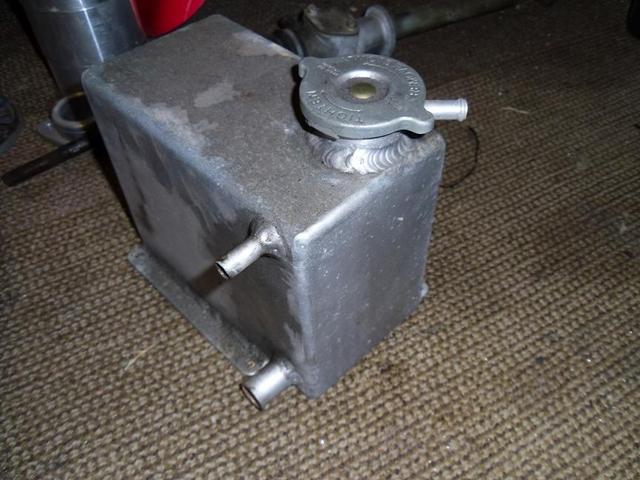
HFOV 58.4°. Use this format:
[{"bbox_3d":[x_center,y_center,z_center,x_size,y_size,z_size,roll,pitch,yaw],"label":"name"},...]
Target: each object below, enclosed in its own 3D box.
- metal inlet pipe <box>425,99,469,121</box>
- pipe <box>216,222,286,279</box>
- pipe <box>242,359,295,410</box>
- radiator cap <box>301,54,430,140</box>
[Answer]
[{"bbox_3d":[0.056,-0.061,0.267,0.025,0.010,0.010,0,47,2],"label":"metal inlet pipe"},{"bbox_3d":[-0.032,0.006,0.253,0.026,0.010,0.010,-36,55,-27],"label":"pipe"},{"bbox_3d":[-0.030,0.086,0.344,0.026,0.020,0.020,-36,55,-27],"label":"pipe"},{"bbox_3d":[0.019,-0.067,0.261,0.079,0.013,0.062,33,57,29],"label":"radiator cap"}]

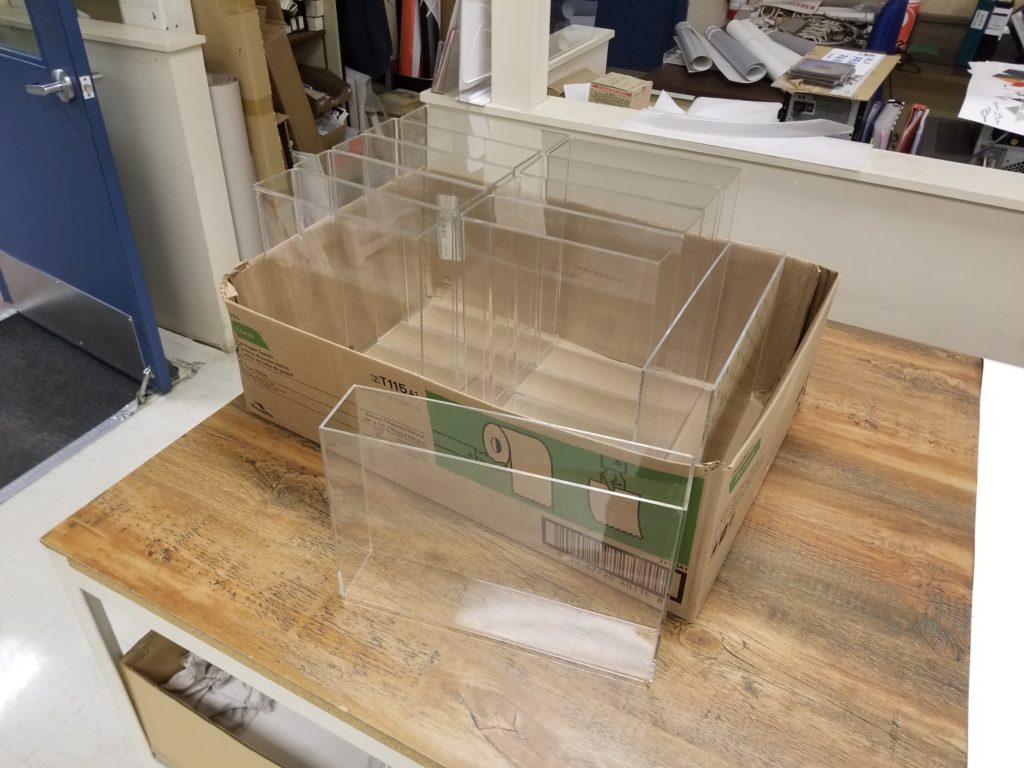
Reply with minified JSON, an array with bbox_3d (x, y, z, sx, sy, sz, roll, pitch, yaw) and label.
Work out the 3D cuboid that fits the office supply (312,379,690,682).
[{"bbox_3d":[-0.008,0.134,0.675,0.295,0.214,0.061,11,37,13],"label":"office supply"}]

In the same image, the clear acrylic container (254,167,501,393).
[{"bbox_3d":[-0.177,-0.081,0.914,0.230,0.287,0.072,20,38,25],"label":"clear acrylic container"}]

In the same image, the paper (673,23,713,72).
[{"bbox_3d":[0.885,-1.664,3.769,0.100,0.100,0.833,4,35,3],"label":"paper"}]

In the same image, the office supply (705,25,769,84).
[{"bbox_3d":[1.057,-1.590,3.672,0.120,0.100,0.903,2,35,-1],"label":"office supply"}]

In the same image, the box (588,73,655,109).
[{"bbox_3d":[0.331,-0.858,2.368,0.160,0.130,0.160,25,41,29],"label":"box"}]

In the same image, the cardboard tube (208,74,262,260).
[{"bbox_3d":[-0.971,-0.625,2.782,0.140,0.905,0.140,18,38,22],"label":"cardboard tube"}]

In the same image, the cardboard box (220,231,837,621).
[{"bbox_3d":[0.032,-0.054,0.990,0.614,0.190,0.439,20,38,23],"label":"cardboard box"}]

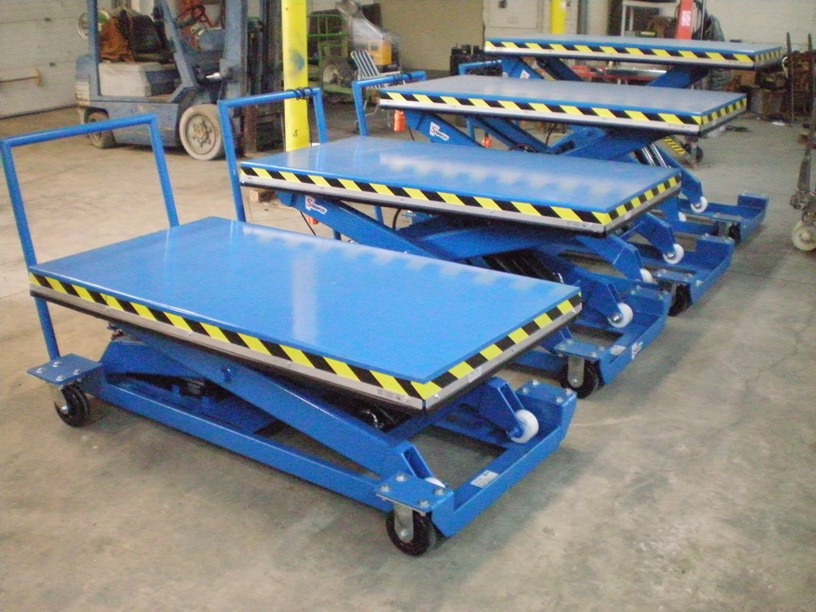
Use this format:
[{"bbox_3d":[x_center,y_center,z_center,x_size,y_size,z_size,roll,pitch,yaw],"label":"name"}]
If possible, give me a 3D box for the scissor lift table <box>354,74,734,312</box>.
[{"bbox_3d":[0.822,-0.730,5.310,2.046,1.101,1.030,12,23,30],"label":"scissor lift table"}]

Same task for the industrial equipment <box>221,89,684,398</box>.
[{"bbox_3d":[0.165,-0.411,4.420,2.083,1.101,1.030,12,23,30],"label":"industrial equipment"}]

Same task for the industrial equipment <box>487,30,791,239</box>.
[{"bbox_3d":[1.533,-1.218,6.279,1.925,1.258,1.042,12,23,31],"label":"industrial equipment"}]

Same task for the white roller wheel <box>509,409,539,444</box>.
[{"bbox_3d":[0.419,0.439,3.247,0.115,0.115,0.047,13,24,33],"label":"white roller wheel"}]

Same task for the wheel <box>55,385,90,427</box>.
[{"bbox_3d":[-1.326,0.396,3.545,0.156,0.175,0.072,13,24,33],"label":"wheel"}]

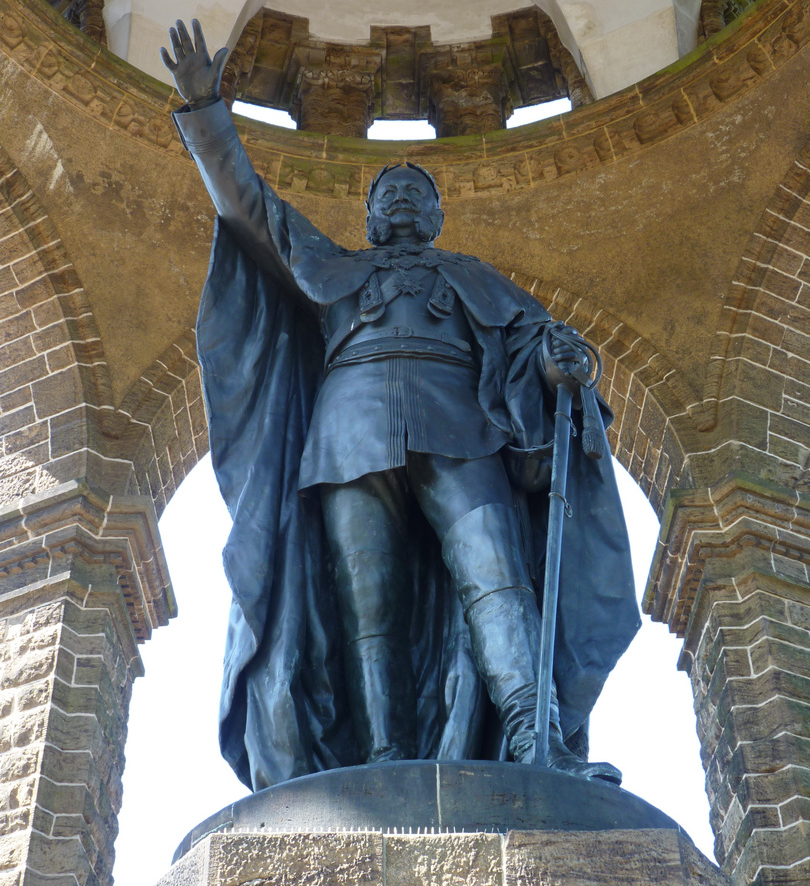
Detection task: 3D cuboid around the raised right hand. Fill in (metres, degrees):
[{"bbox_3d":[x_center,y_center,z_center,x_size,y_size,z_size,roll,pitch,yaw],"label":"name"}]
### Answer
[{"bbox_3d":[-2.067,-3.718,14.634,0.630,0.820,0.320,-7,-2,-4],"label":"raised right hand"}]

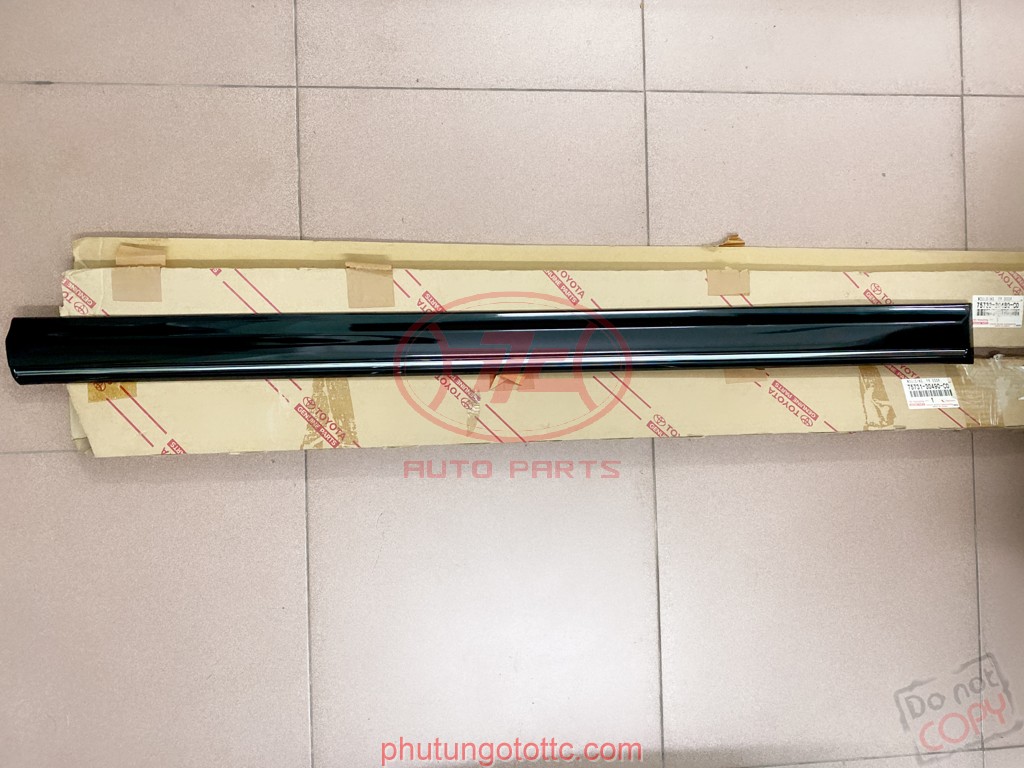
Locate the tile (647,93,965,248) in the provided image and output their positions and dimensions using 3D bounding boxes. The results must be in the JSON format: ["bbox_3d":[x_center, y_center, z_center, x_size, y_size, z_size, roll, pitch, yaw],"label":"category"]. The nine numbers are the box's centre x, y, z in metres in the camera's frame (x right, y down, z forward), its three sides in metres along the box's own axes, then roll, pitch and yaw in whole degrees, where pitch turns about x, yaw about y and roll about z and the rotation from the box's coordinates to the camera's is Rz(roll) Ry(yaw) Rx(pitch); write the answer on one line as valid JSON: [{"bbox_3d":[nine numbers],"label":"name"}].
[{"bbox_3d":[0.360,-0.149,0.930,0.398,0.010,0.398,-1,89,-6],"label":"tile"}]

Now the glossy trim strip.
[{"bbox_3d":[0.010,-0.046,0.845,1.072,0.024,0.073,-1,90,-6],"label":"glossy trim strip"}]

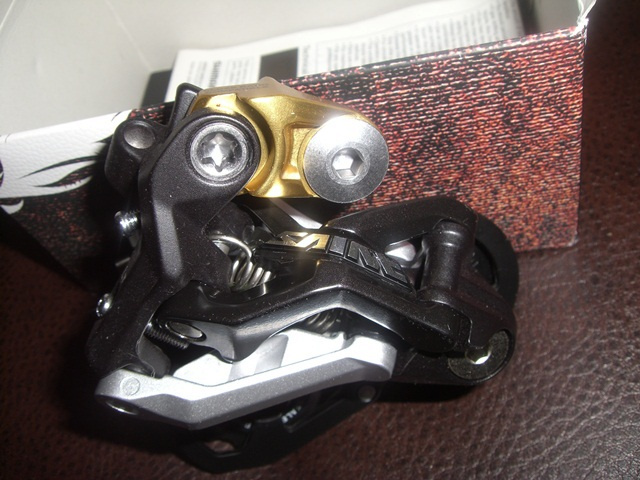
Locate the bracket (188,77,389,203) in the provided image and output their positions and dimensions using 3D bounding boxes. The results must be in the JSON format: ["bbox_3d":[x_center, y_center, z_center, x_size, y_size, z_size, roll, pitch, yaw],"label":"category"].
[{"bbox_3d":[-0.007,-0.021,0.146,0.040,0.020,0.022,5,99,-15],"label":"bracket"}]

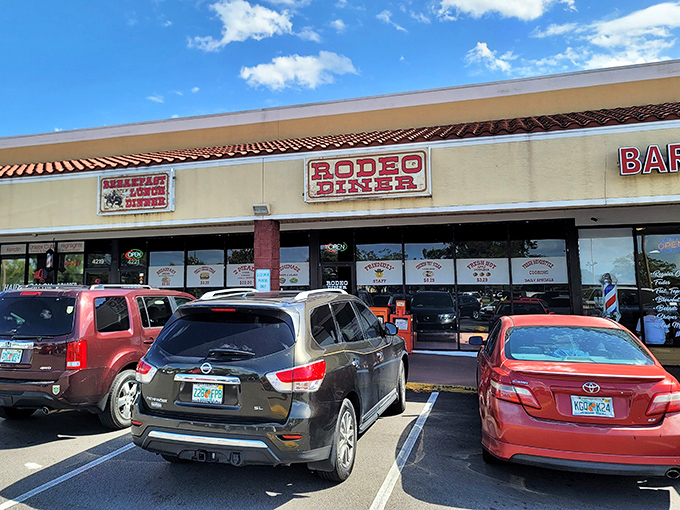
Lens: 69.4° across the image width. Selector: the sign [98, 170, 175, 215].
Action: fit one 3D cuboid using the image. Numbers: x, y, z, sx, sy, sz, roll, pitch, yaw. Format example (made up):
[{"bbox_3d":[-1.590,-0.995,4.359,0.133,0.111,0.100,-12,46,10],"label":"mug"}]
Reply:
[{"bbox_3d":[-5.006,-1.483,11.989,2.172,0.977,0.180,-2,-4,16],"label":"sign"}]

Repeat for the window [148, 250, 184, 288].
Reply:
[{"bbox_3d":[-4.943,1.112,13.973,1.211,2.445,0.100,-2,-4,16],"label":"window"}]

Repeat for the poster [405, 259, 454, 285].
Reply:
[{"bbox_3d":[2.314,0.434,12.708,1.265,0.658,0.030,-2,-5,16],"label":"poster"}]

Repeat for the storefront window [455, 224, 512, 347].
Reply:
[{"bbox_3d":[3.595,0.774,12.318,1.312,3.103,0.080,-2,-5,16],"label":"storefront window"}]

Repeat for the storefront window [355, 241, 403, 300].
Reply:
[{"bbox_3d":[1.046,0.953,13.017,1.251,2.960,0.080,-2,-5,16],"label":"storefront window"}]

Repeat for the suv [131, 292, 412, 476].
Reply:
[{"bbox_3d":[-0.392,1.351,6.227,1.980,1.780,5.000,-1,-5,17],"label":"suv"}]

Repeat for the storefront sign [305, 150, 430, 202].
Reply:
[{"bbox_3d":[0.539,-1.662,10.365,2.729,0.977,0.180,-2,-4,16],"label":"storefront sign"}]

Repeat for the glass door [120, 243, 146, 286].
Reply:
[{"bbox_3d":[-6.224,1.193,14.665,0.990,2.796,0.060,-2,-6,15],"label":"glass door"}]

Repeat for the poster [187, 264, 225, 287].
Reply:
[{"bbox_3d":[-3.744,0.597,13.657,1.204,0.623,0.030,-2,-4,16],"label":"poster"}]

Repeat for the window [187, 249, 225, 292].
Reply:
[{"bbox_3d":[-3.737,1.050,13.622,1.226,2.397,0.100,-2,-4,16],"label":"window"}]

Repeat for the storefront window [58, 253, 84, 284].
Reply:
[{"bbox_3d":[-8.596,1.196,15.701,1.038,2.535,0.080,-2,-5,16],"label":"storefront window"}]

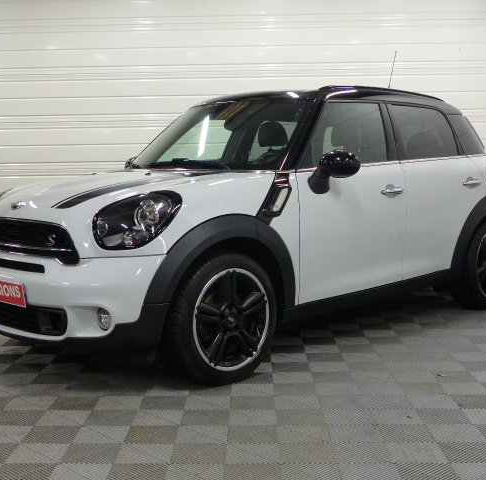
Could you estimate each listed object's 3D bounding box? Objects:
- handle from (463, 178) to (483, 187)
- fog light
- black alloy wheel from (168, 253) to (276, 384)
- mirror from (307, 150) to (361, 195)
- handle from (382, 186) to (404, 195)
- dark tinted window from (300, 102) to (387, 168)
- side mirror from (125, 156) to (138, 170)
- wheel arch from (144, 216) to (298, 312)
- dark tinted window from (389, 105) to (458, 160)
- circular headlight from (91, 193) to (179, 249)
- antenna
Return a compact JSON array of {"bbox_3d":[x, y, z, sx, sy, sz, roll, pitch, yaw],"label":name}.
[{"bbox_3d":[1.567,-0.390,5.056,0.210,0.037,0.045,-6,8,-45],"label":"handle"},{"bbox_3d":[-0.597,0.342,3.253,0.060,0.100,0.098,-6,8,-45],"label":"fog light"},{"bbox_3d":[-0.122,0.370,3.578,0.648,0.648,0.225,-6,7,-43],"label":"black alloy wheel"},{"bbox_3d":[0.477,-0.356,3.889,0.270,0.230,0.220,-6,8,-44],"label":"mirror"},{"bbox_3d":[0.885,-0.290,4.382,0.210,0.037,0.045,-6,8,-45],"label":"handle"},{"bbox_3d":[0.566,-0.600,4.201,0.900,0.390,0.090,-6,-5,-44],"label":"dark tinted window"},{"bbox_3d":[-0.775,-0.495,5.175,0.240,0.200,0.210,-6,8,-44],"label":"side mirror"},{"bbox_3d":[-0.087,0.125,3.450,0.970,0.500,0.130,-6,8,-44],"label":"wheel arch"},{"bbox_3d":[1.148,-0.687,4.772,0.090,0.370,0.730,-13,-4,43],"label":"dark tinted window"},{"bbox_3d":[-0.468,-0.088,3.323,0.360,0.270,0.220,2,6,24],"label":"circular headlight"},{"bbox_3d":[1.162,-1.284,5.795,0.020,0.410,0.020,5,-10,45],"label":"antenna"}]

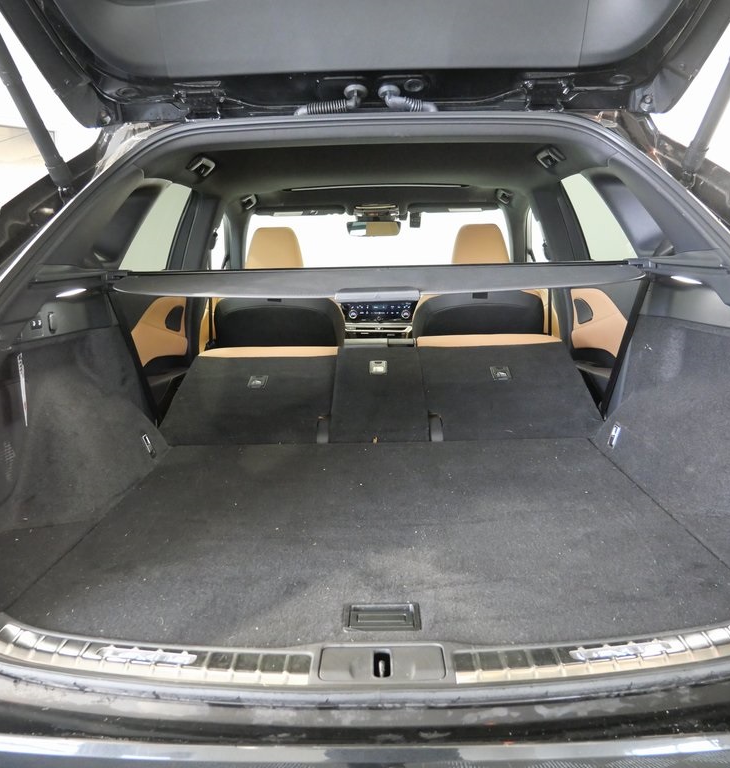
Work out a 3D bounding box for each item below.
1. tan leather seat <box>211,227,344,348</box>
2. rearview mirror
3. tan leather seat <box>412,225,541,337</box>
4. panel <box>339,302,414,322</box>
[{"bbox_3d":[-0.331,-0.144,3.170,0.540,1.060,0.800,-1,10,1],"label":"tan leather seat"},{"bbox_3d":[0.045,-0.735,3.360,0.255,0.070,0.045,1,15,13],"label":"rearview mirror"},{"bbox_3d":[0.462,-0.154,3.170,0.540,1.060,0.800,-1,10,1],"label":"tan leather seat"},{"bbox_3d":[0.065,-0.346,3.440,0.360,0.100,0.035,-1,-12,1],"label":"panel"}]

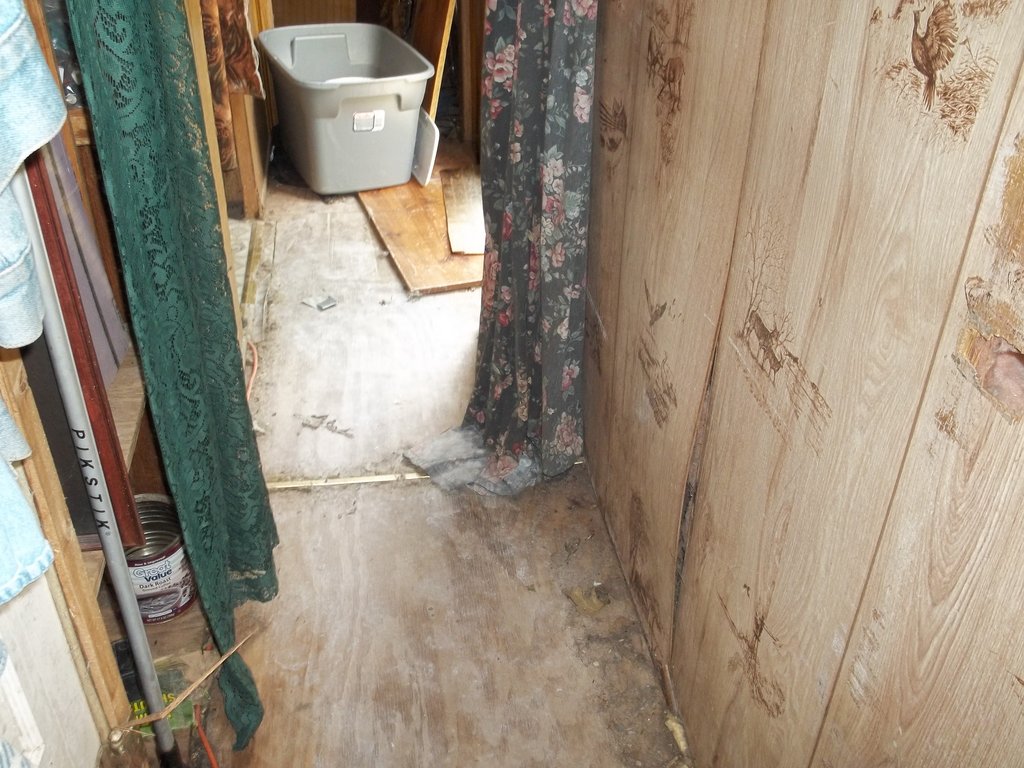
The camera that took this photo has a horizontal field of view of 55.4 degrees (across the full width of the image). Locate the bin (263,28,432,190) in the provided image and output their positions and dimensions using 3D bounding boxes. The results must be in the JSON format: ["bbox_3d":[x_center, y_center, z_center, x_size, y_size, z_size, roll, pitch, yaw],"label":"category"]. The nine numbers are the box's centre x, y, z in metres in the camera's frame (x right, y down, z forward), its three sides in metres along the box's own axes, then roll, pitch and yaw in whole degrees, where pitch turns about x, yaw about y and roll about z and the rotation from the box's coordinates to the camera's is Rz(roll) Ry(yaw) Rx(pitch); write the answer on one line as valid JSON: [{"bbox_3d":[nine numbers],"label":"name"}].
[{"bbox_3d":[-0.660,-1.091,3.876,0.510,0.440,0.820,-12,35,-19],"label":"bin"}]

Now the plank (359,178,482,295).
[{"bbox_3d":[-0.270,-0.550,3.483,0.400,0.018,0.887,-9,35,-16],"label":"plank"}]

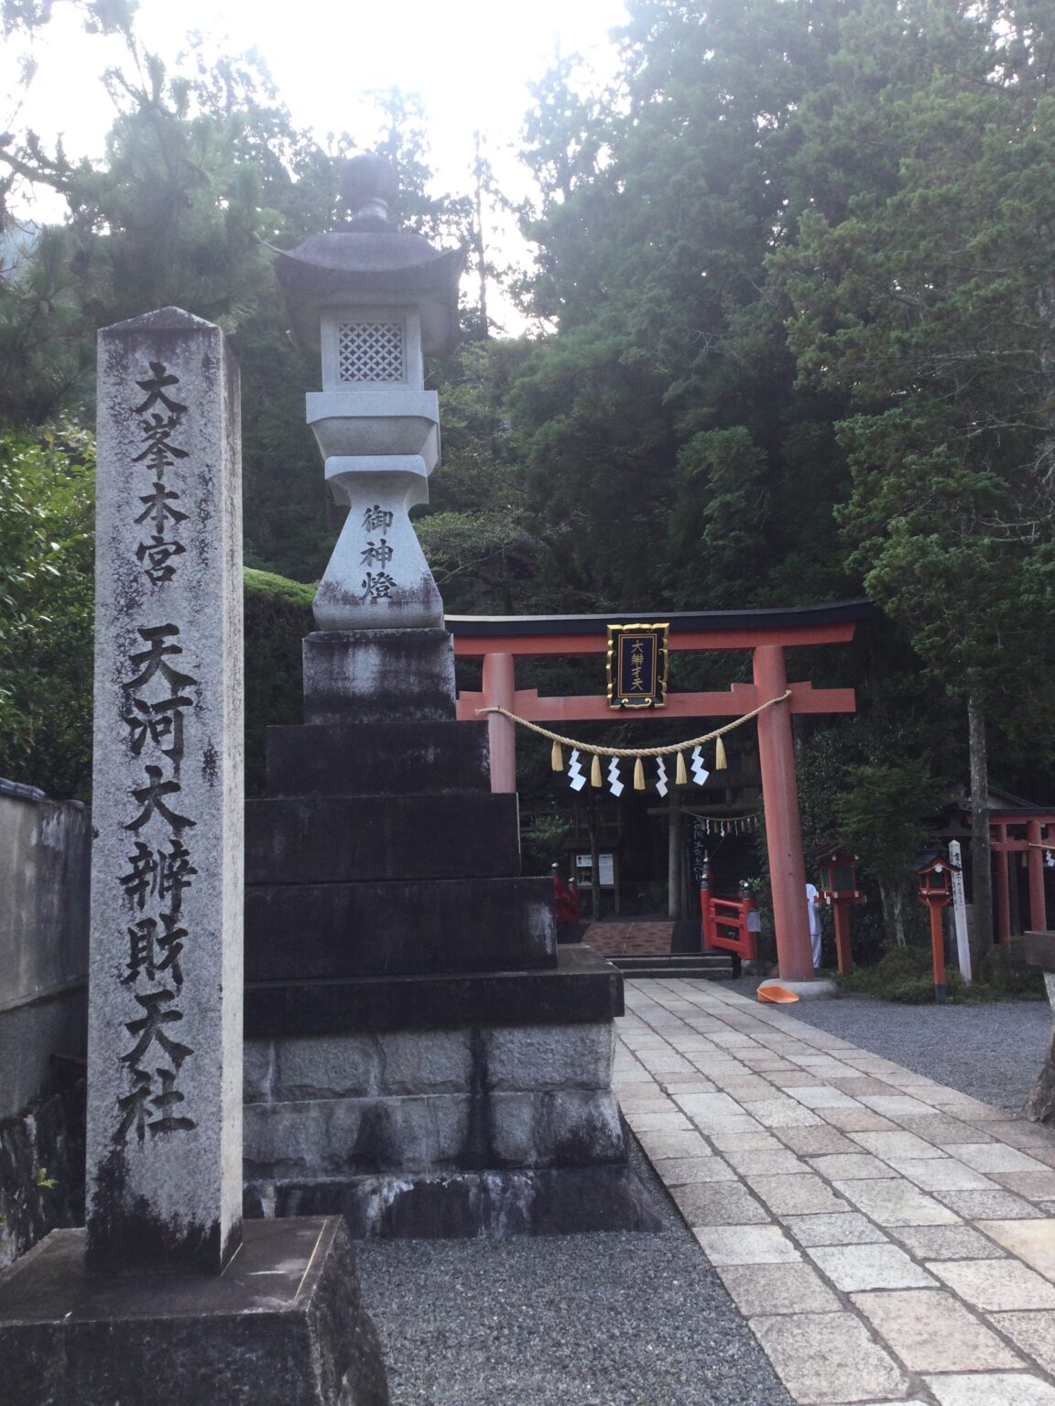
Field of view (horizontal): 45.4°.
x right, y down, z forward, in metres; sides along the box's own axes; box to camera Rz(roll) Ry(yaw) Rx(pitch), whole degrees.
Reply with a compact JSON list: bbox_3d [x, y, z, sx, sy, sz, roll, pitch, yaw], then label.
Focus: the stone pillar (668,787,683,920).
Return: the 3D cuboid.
[{"bbox_3d":[3.471,3.526,29.604,0.298,3.104,0.285,0,-8,-2],"label":"stone pillar"}]

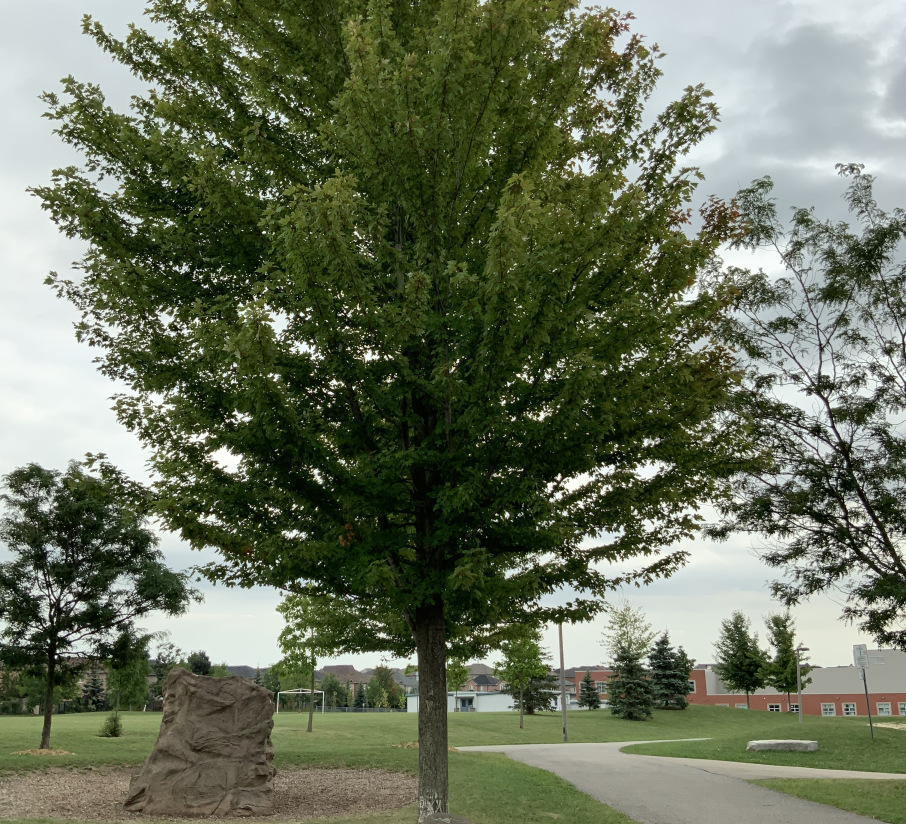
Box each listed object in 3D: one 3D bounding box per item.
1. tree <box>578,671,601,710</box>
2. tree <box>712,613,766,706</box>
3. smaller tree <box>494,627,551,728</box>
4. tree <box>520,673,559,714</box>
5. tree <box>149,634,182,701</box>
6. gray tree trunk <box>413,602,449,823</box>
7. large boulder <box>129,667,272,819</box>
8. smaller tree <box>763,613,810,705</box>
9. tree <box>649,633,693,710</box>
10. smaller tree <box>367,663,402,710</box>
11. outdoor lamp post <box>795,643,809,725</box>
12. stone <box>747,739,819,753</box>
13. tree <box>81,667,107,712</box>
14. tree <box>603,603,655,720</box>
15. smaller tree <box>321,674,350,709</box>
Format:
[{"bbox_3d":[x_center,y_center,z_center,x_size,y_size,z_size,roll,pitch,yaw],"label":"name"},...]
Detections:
[{"bbox_3d":[9.883,20.192,73.270,1.593,2.862,1.593,-2,-16,7],"label":"tree"},{"bbox_3d":[18.434,15.919,65.127,3.475,6.192,3.475,-4,-16,15],"label":"tree"},{"bbox_3d":[3.124,11.836,45.496,2.517,4.569,2.517,-1,-16,4],"label":"smaller tree"},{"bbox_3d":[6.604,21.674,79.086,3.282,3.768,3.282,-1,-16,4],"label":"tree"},{"bbox_3d":[-26.043,23.785,92.000,3.272,6.602,3.272,4,-16,-15],"label":"tree"},{"bbox_3d":[-0.256,3.403,11.508,0.360,2.441,0.360,0,-16,-1],"label":"gray tree trunk"},{"bbox_3d":[-3.459,4.446,13.864,2.041,1.861,1.450,1,-16,-3],"label":"large boulder"},{"bbox_3d":[26.253,19.629,79.663,3.778,7.570,3.778,-5,-16,17],"label":"smaller tree"},{"bbox_3d":[15.203,18.112,70.740,3.076,5.283,3.076,-3,-16,11],"label":"tree"},{"bbox_3d":[-8.365,34.247,125.414,4.213,5.738,4.213,1,-16,-4],"label":"smaller tree"},{"bbox_3d":[18.997,14.926,55.014,0.723,4.249,0.350,0,-16,0],"label":"outdoor lamp post"},{"bbox_3d":[8.975,9.097,27.564,1.920,0.420,0.720,0,-16,0],"label":"stone"},{"bbox_3d":[-46.247,35.744,130.185,3.345,5.830,3.345,5,-17,-18],"label":"tree"},{"bbox_3d":[11.122,15.754,64.132,3.295,7.264,3.295,-3,-16,9],"label":"tree"},{"bbox_3d":[-16.784,40.055,144.555,4.285,4.955,4.285,2,-16,-6],"label":"smaller tree"}]

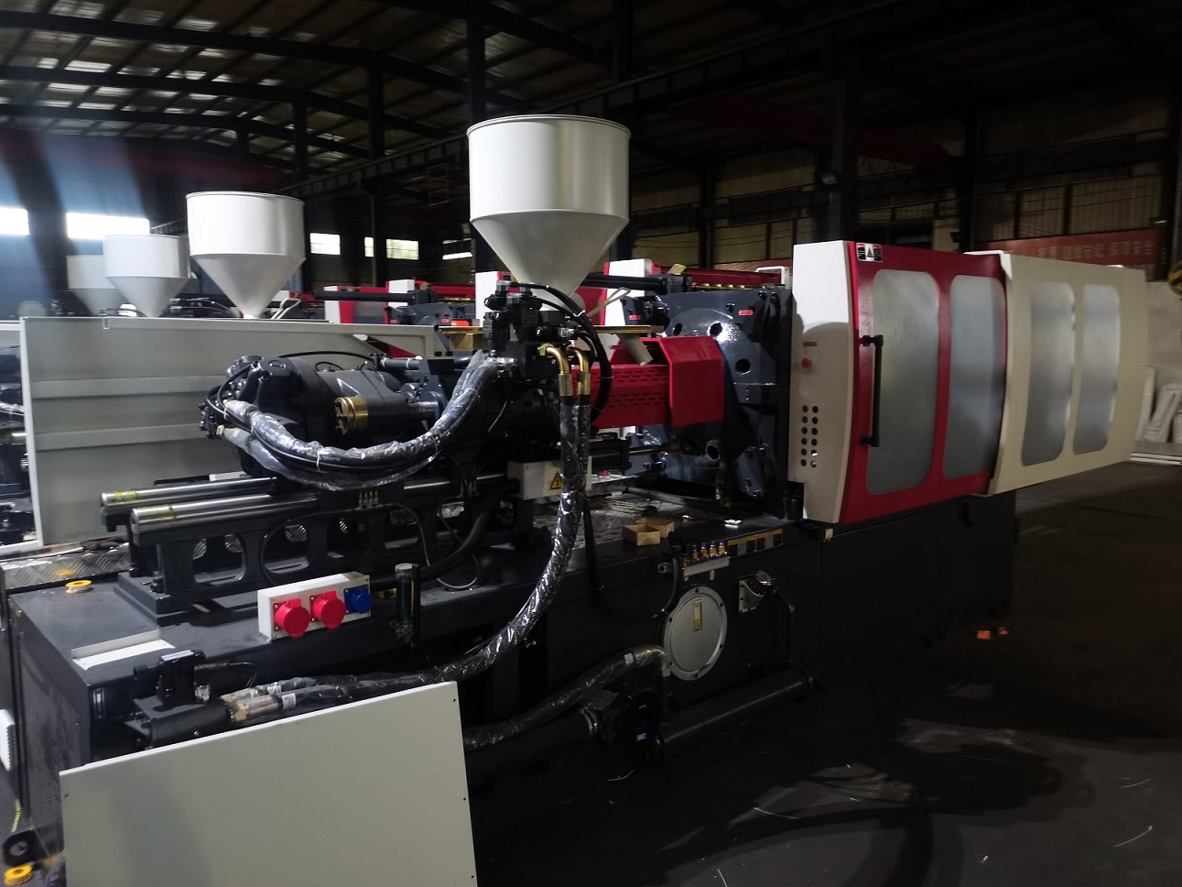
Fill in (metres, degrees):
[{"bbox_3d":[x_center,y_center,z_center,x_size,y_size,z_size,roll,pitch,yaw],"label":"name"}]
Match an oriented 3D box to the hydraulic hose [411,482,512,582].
[{"bbox_3d":[-0.423,0.284,2.933,0.392,0.302,0.111,-6,10,-41],"label":"hydraulic hose"}]

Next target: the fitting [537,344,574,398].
[{"bbox_3d":[-0.128,-0.263,3.207,0.050,0.188,0.141,-6,10,-41],"label":"fitting"}]

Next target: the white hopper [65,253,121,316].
[{"bbox_3d":[-5.141,-1.615,9.350,0.636,0.694,0.636,-6,10,-41],"label":"white hopper"}]

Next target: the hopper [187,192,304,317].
[{"bbox_3d":[-2.061,-1.103,5.346,0.636,0.694,0.636,-6,10,-41],"label":"hopper"}]

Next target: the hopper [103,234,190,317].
[{"bbox_3d":[-3.740,-1.379,7.509,0.636,0.694,0.636,-6,10,-41],"label":"hopper"}]

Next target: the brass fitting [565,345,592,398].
[{"bbox_3d":[-0.063,-0.267,3.265,0.050,0.188,0.141,-6,10,-41],"label":"brass fitting"}]

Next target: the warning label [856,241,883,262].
[{"bbox_3d":[1.233,-0.843,3.925,0.196,0.076,0.004,-6,3,-41],"label":"warning label"}]

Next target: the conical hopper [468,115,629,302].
[{"bbox_3d":[-0.164,-0.867,3.504,0.636,0.694,0.636,0,7,0],"label":"conical hopper"}]

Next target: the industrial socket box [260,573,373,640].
[{"bbox_3d":[-0.739,0.447,2.422,0.287,0.126,0.146,-6,10,-41],"label":"industrial socket box"}]

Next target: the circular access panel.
[{"bbox_3d":[0.413,0.729,3.422,0.382,0.382,0.030,-6,10,-41],"label":"circular access panel"}]

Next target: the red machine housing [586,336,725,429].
[{"bbox_3d":[0.168,-0.266,3.882,0.865,0.387,0.392,-6,10,-41],"label":"red machine housing"}]

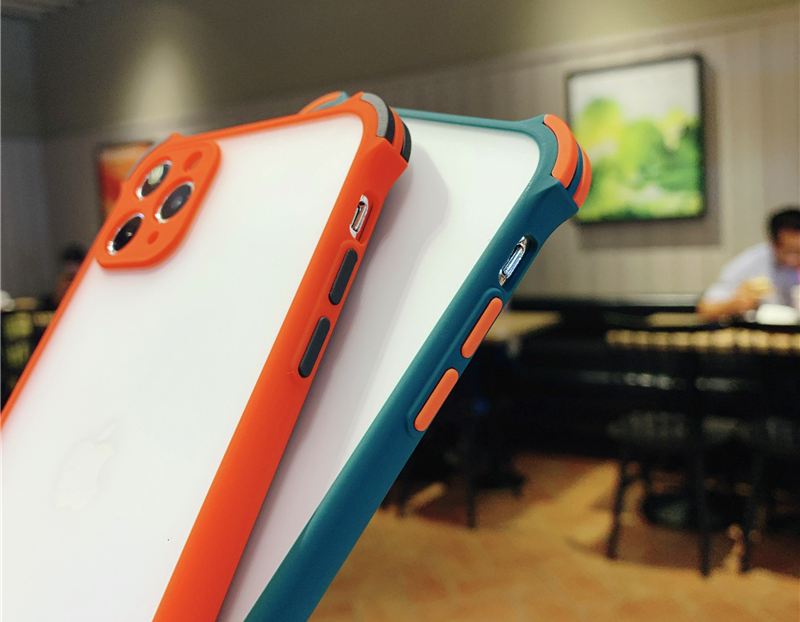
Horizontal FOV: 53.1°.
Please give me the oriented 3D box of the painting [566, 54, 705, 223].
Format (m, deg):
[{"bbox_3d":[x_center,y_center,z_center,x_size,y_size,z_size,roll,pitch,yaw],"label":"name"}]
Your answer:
[{"bbox_3d":[1.217,-0.869,4.167,0.690,0.810,0.050,2,10,34],"label":"painting"}]

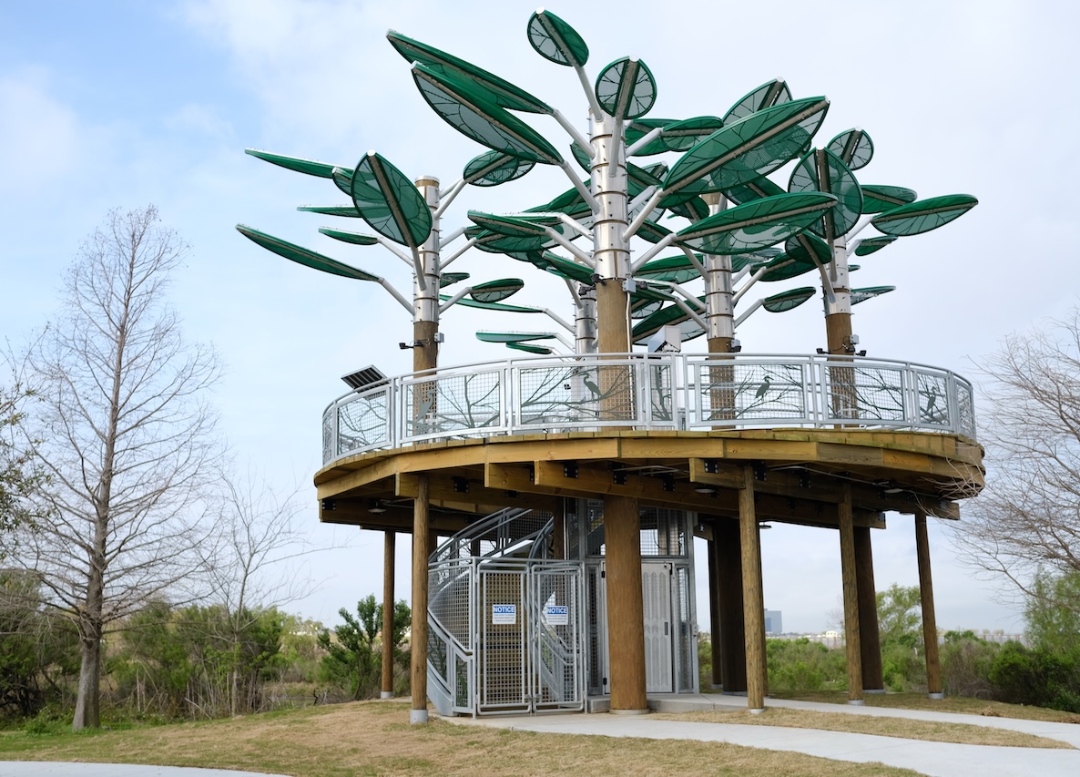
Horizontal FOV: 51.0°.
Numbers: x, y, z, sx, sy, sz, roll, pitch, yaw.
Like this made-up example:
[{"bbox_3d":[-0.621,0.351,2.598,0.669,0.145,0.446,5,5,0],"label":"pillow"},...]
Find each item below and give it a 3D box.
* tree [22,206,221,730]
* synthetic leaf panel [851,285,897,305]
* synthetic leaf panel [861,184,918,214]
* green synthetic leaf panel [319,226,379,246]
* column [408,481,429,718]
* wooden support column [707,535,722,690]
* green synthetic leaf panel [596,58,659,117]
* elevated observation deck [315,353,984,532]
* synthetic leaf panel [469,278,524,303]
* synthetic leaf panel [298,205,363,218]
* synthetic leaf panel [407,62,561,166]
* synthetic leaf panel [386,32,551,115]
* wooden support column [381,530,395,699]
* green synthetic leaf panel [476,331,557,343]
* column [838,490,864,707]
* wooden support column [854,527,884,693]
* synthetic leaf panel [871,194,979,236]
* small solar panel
[{"bbox_3d":[-8.943,1.389,23.773,4.300,11.058,4.200,-1,-12,0],"label":"tree"},{"bbox_3d":[6.684,-1.852,23.191,1.150,0.220,2.500,-25,-9,28],"label":"synthetic leaf panel"},{"bbox_3d":[7.087,-3.822,23.407,1.200,0.230,2.600,-30,-20,37],"label":"synthetic leaf panel"},{"bbox_3d":[-3.769,-3.054,22.498,1.310,0.170,0.880,11,-6,12],"label":"green synthetic leaf panel"},{"bbox_3d":[-1.644,2.879,15.650,0.215,3.365,0.215,-1,-12,0],"label":"column"},{"bbox_3d":[3.578,4.519,23.160,0.210,3.142,0.210,-1,-12,0],"label":"wooden support column"},{"bbox_3d":[1.249,-4.272,16.315,0.880,0.170,1.284,9,-27,-3],"label":"green synthetic leaf panel"},{"bbox_3d":[1.845,1.473,20.598,11.600,1.930,11.600,-2,-12,5],"label":"elevated observation deck"},{"bbox_3d":[-0.827,-1.966,22.318,1.431,0.170,0.800,-12,-16,-44],"label":"synthetic leaf panel"},{"bbox_3d":[-4.117,-3.708,23.686,2.780,0.180,1.200,8,3,35],"label":"synthetic leaf panel"},{"bbox_3d":[-0.761,-3.913,16.500,2.590,0.230,1.200,28,-9,-25],"label":"synthetic leaf panel"},{"bbox_3d":[-1.048,-4.689,17.065,2.664,0.230,1.200,21,-3,-15],"label":"synthetic leaf panel"},{"bbox_3d":[-2.831,4.142,21.111,0.235,3.079,0.235,1,-12,-8],"label":"wooden support column"},{"bbox_3d":[-0.541,-1.104,24.935,1.200,0.230,2.647,-10,10,-41],"label":"green synthetic leaf panel"},{"bbox_3d":[4.646,3.087,17.016,0.240,3.189,0.240,-4,-13,15],"label":"column"},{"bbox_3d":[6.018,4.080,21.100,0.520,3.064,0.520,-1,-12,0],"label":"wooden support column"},{"bbox_3d":[7.890,-3.551,22.989,2.768,0.200,1.220,-11,-26,-22],"label":"synthetic leaf panel"},{"bbox_3d":[-2.865,-0.073,19.061,0.610,0.050,1.150,45,-32,-20],"label":"small solar panel"}]

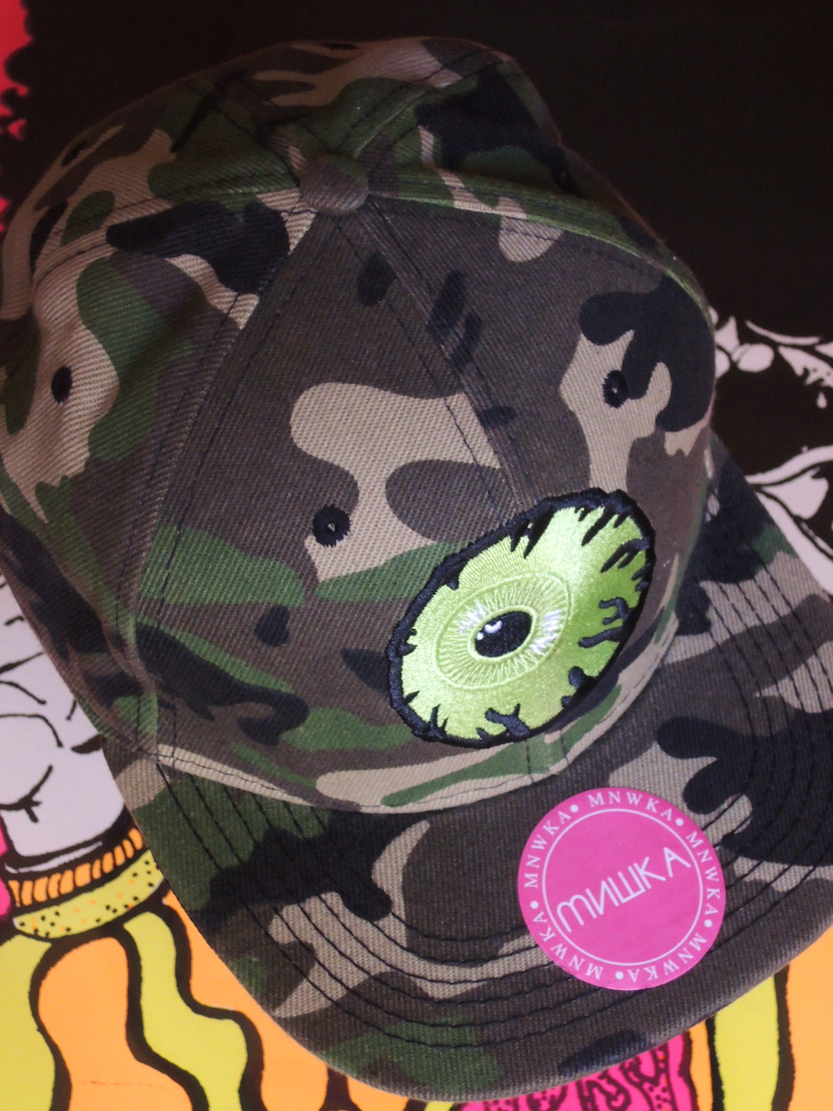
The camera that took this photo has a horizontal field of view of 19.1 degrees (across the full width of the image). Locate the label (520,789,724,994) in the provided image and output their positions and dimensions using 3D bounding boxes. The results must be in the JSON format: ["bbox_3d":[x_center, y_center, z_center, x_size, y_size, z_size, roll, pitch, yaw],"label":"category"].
[{"bbox_3d":[0.049,0.080,0.593,0.051,0.001,0.051,-26,70,-17],"label":"label"}]

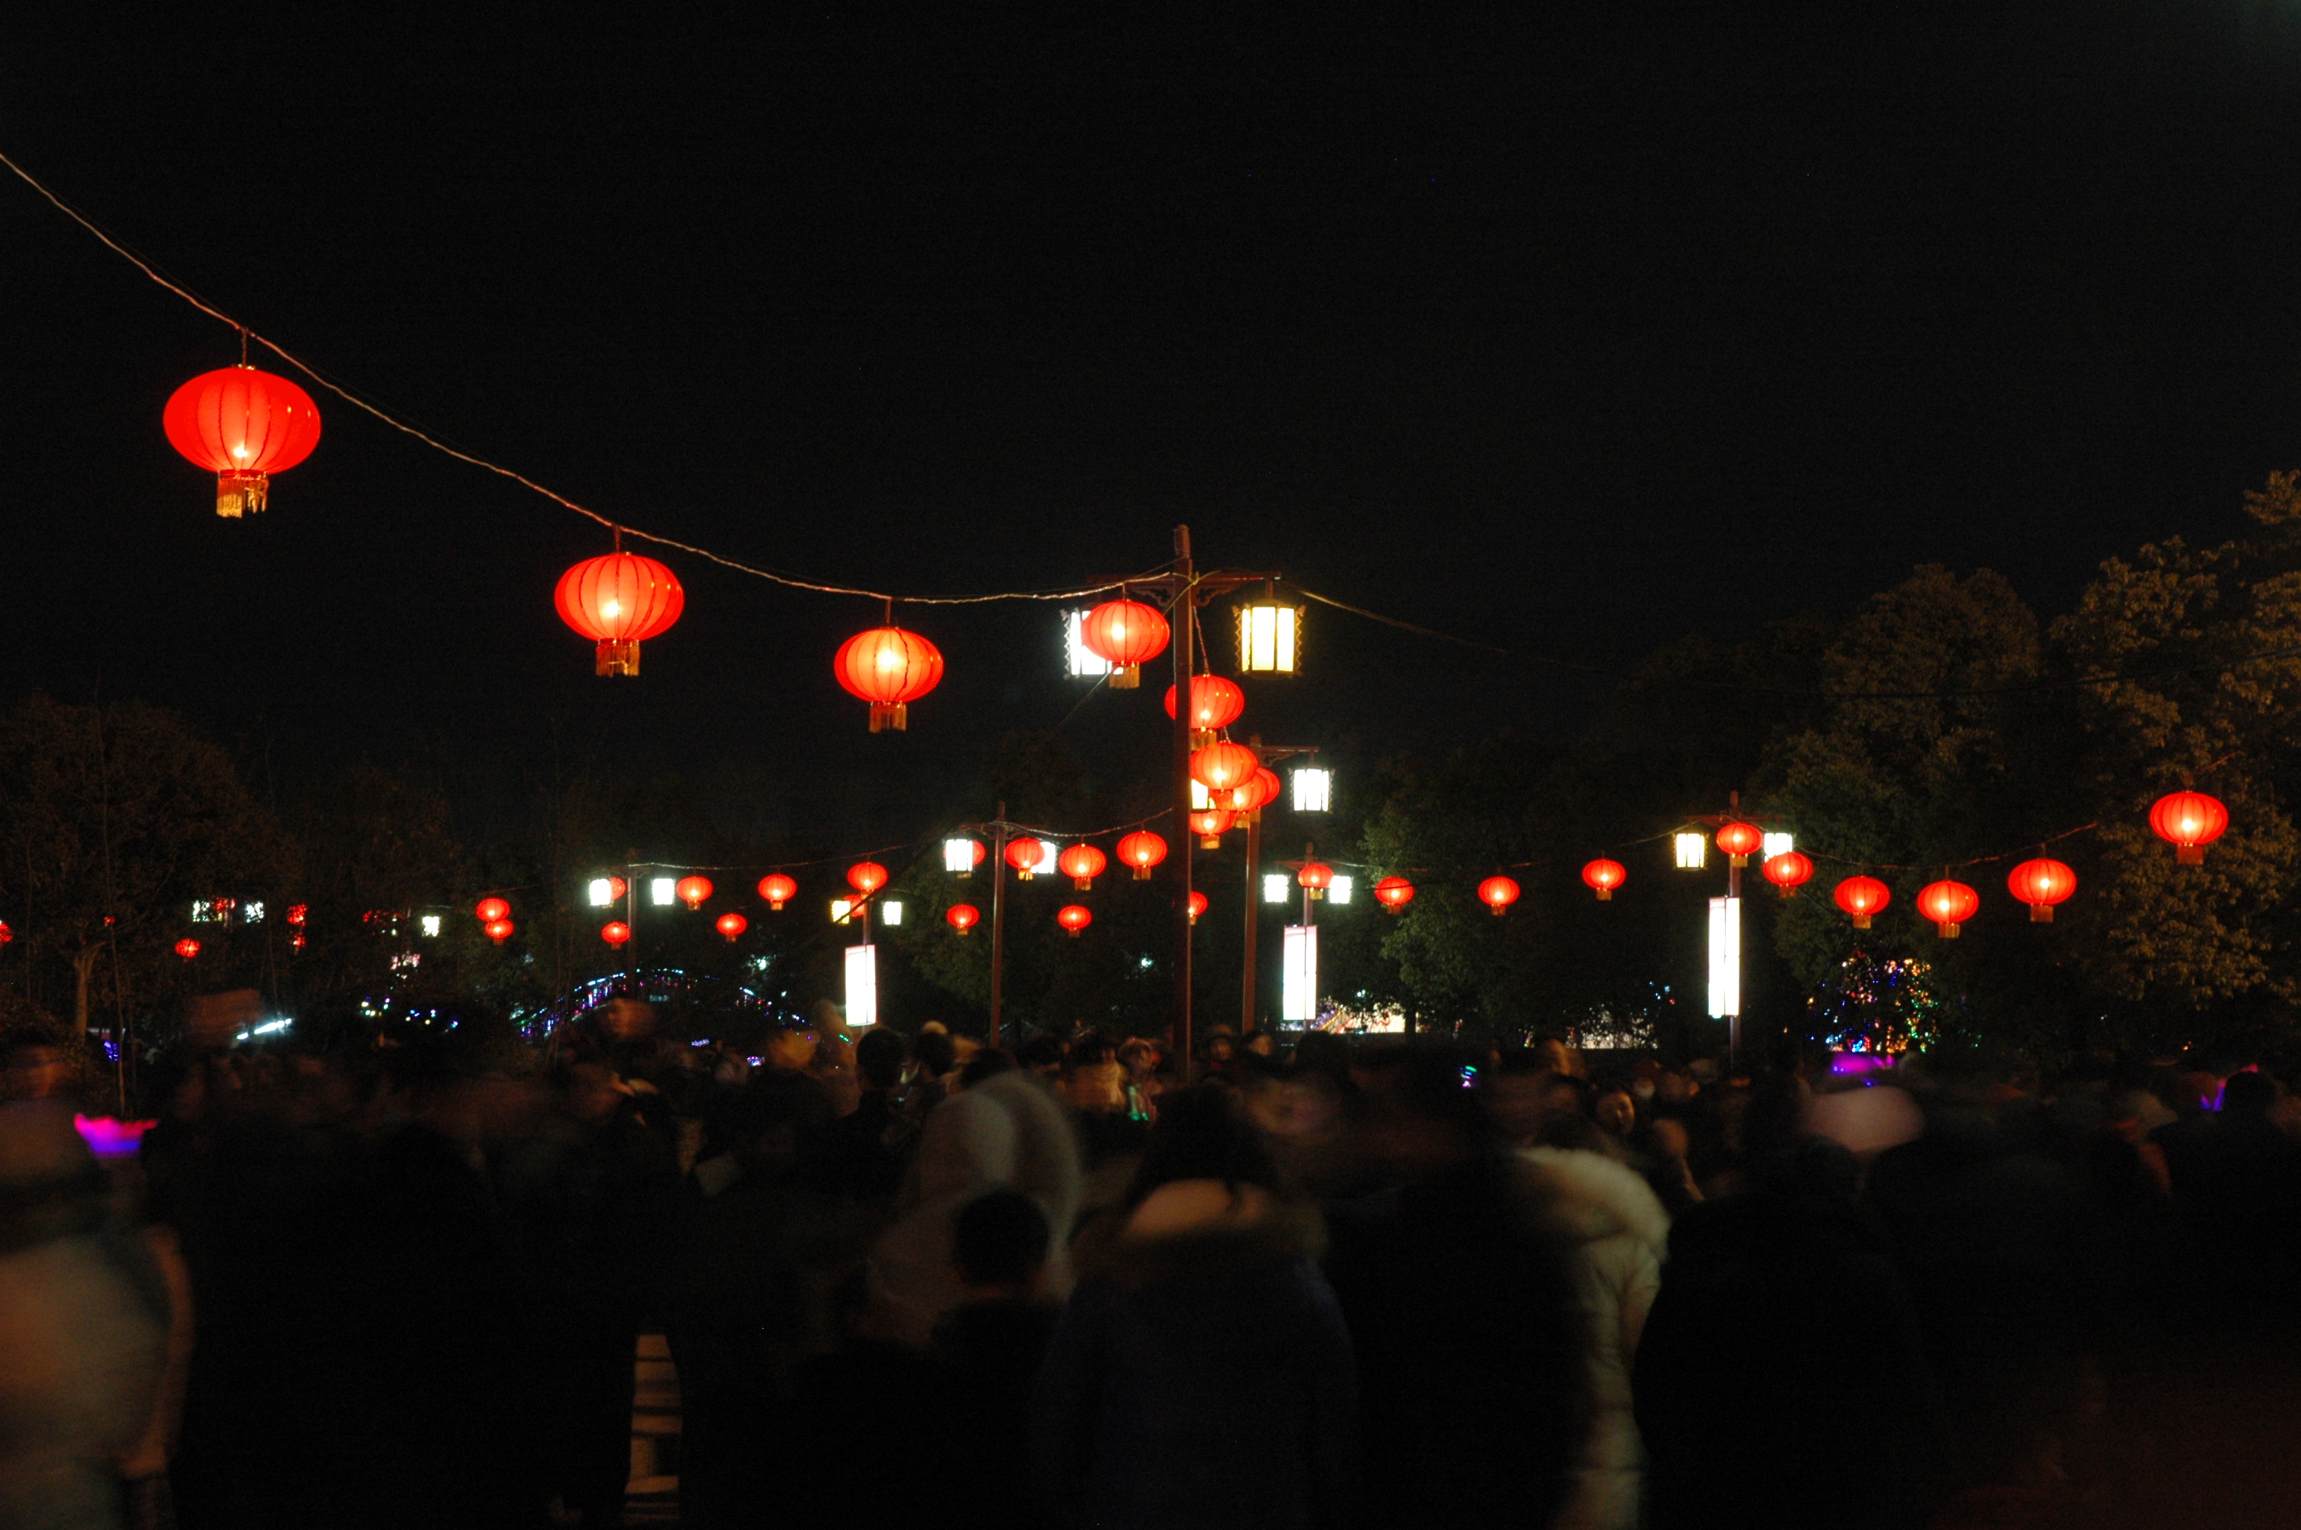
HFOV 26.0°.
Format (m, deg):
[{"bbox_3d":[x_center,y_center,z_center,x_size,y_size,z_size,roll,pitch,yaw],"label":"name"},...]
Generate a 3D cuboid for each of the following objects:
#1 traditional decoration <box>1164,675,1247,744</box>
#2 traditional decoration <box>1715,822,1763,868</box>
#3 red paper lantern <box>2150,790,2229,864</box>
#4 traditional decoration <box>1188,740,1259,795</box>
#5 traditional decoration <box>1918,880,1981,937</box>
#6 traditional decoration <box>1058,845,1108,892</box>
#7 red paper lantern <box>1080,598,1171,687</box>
[{"bbox_3d":[0.386,-0.368,34.870,0.560,0.526,0.560,0,-4,0],"label":"traditional decoration"},{"bbox_3d":[7.136,0.969,60.370,0.560,0.526,0.560,0,-4,0],"label":"traditional decoration"},{"bbox_3d":[8.443,0.511,40.484,0.640,0.614,0.640,0,-3,0],"label":"red paper lantern"},{"bbox_3d":[0.589,0.065,39.990,0.560,0.526,0.560,0,-4,0],"label":"traditional decoration"},{"bbox_3d":[7.335,1.325,45.770,0.560,0.526,0.560,0,-4,0],"label":"traditional decoration"},{"bbox_3d":[-0.916,1.382,67.166,0.640,0.614,0.640,0,-3,0],"label":"traditional decoration"},{"bbox_3d":[-0.173,-0.880,36.040,0.640,0.614,0.640,0,-3,0],"label":"red paper lantern"}]

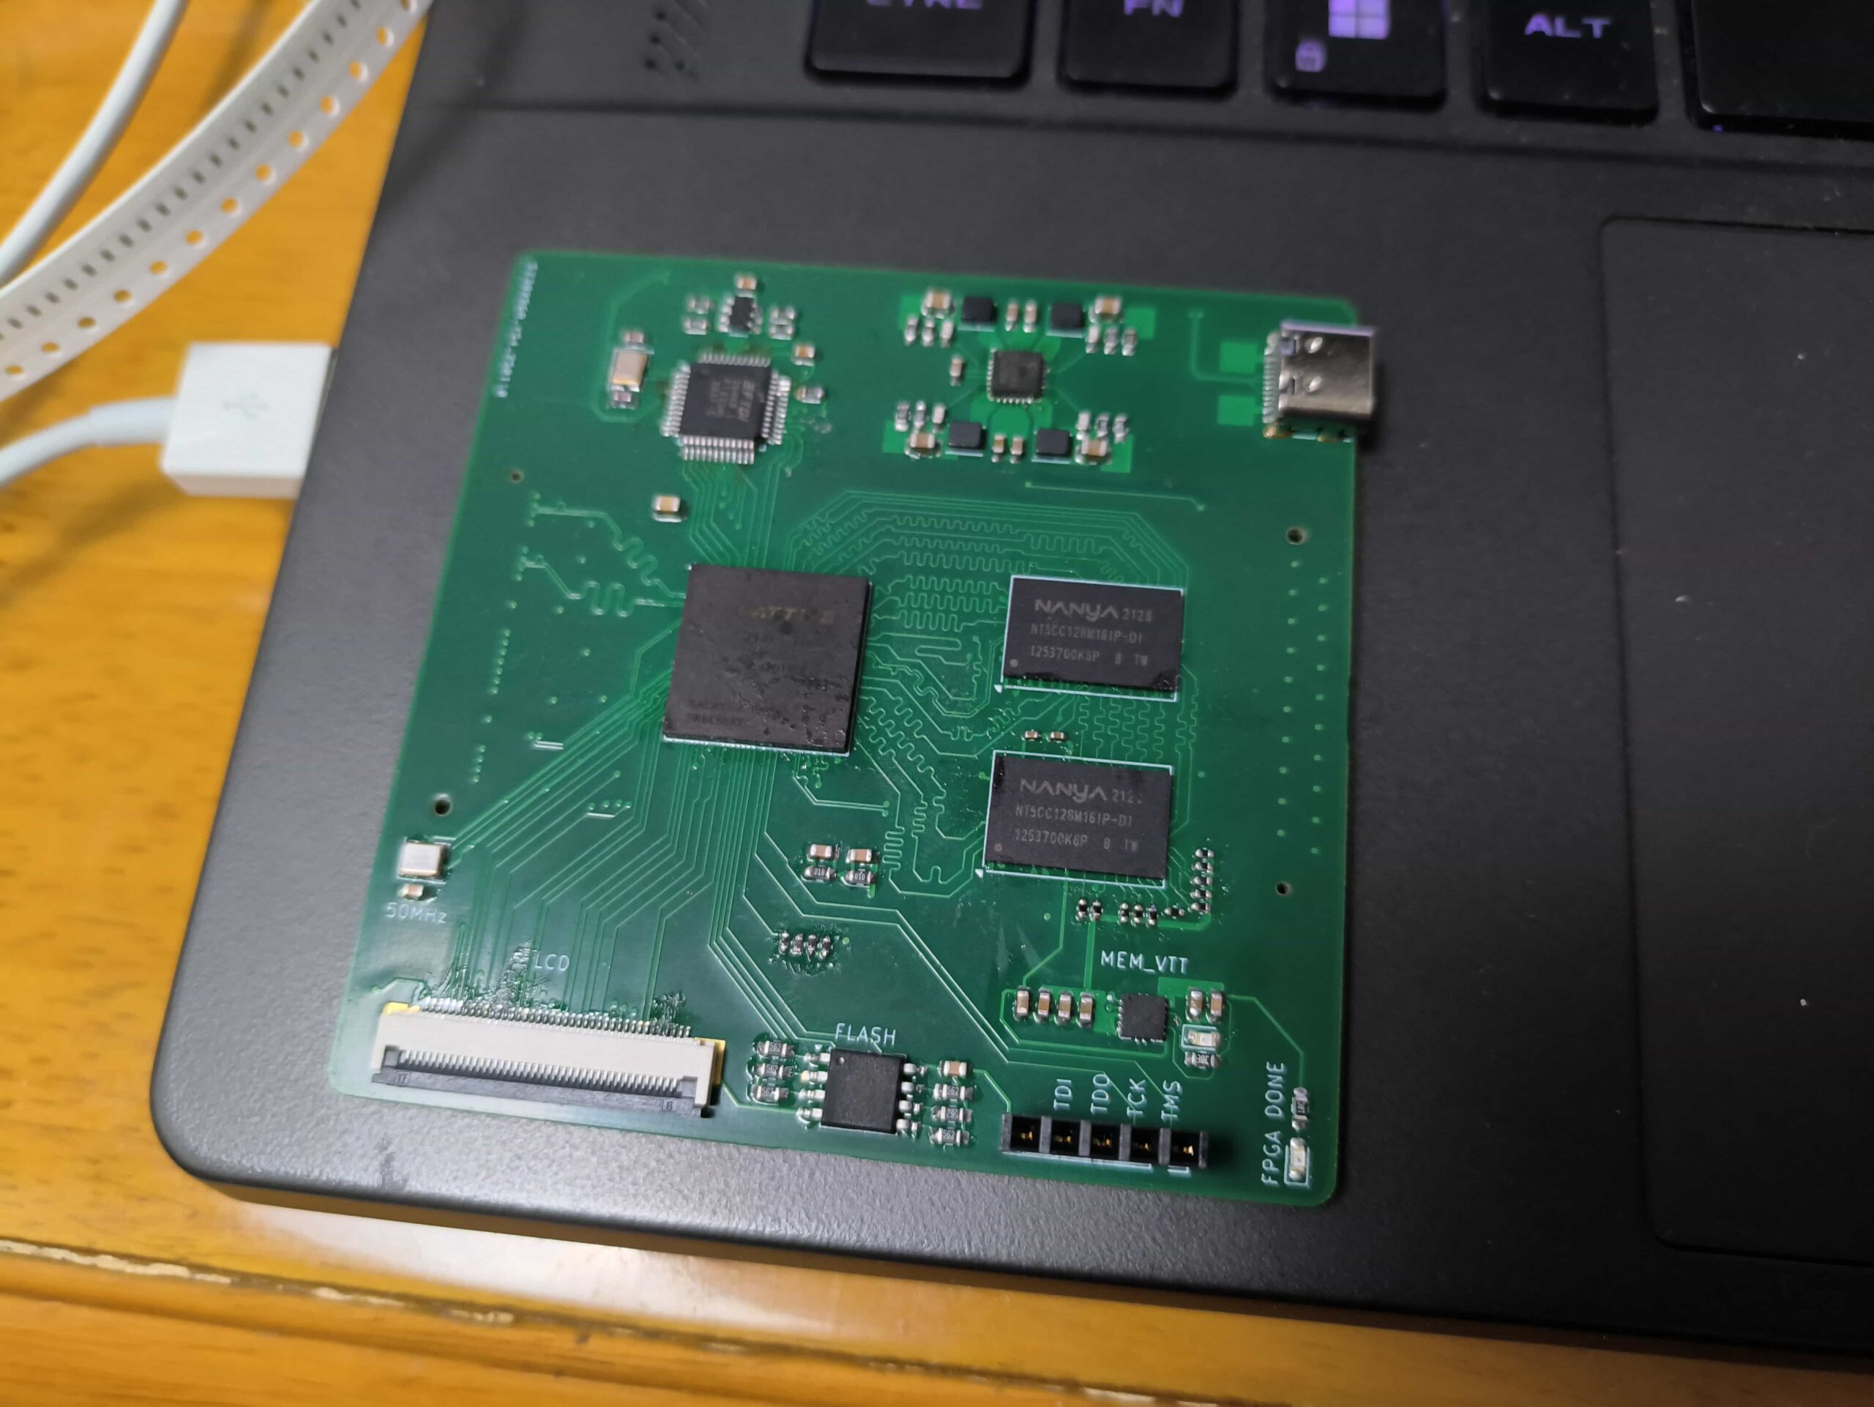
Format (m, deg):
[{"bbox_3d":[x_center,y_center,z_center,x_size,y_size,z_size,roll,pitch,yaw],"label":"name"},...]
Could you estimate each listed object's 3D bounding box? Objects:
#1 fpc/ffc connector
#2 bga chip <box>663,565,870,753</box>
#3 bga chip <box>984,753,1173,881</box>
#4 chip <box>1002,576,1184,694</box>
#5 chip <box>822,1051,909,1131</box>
[{"bbox_3d":[-0.028,0.025,0.088,0.025,0.002,0.006,5,74,5],"label":"fpc/ffc connector"},{"bbox_3d":[-0.013,-0.004,0.096,0.014,0.001,0.014,5,74,5],"label":"bga chip"},{"bbox_3d":[0.010,0.008,0.091,0.013,0.001,0.008,5,74,5],"label":"bga chip"},{"bbox_3d":[0.012,-0.005,0.095,0.013,0.001,0.008,5,74,5],"label":"chip"},{"bbox_3d":[-0.005,0.027,0.086,0.005,0.002,0.005,5,74,5],"label":"chip"}]

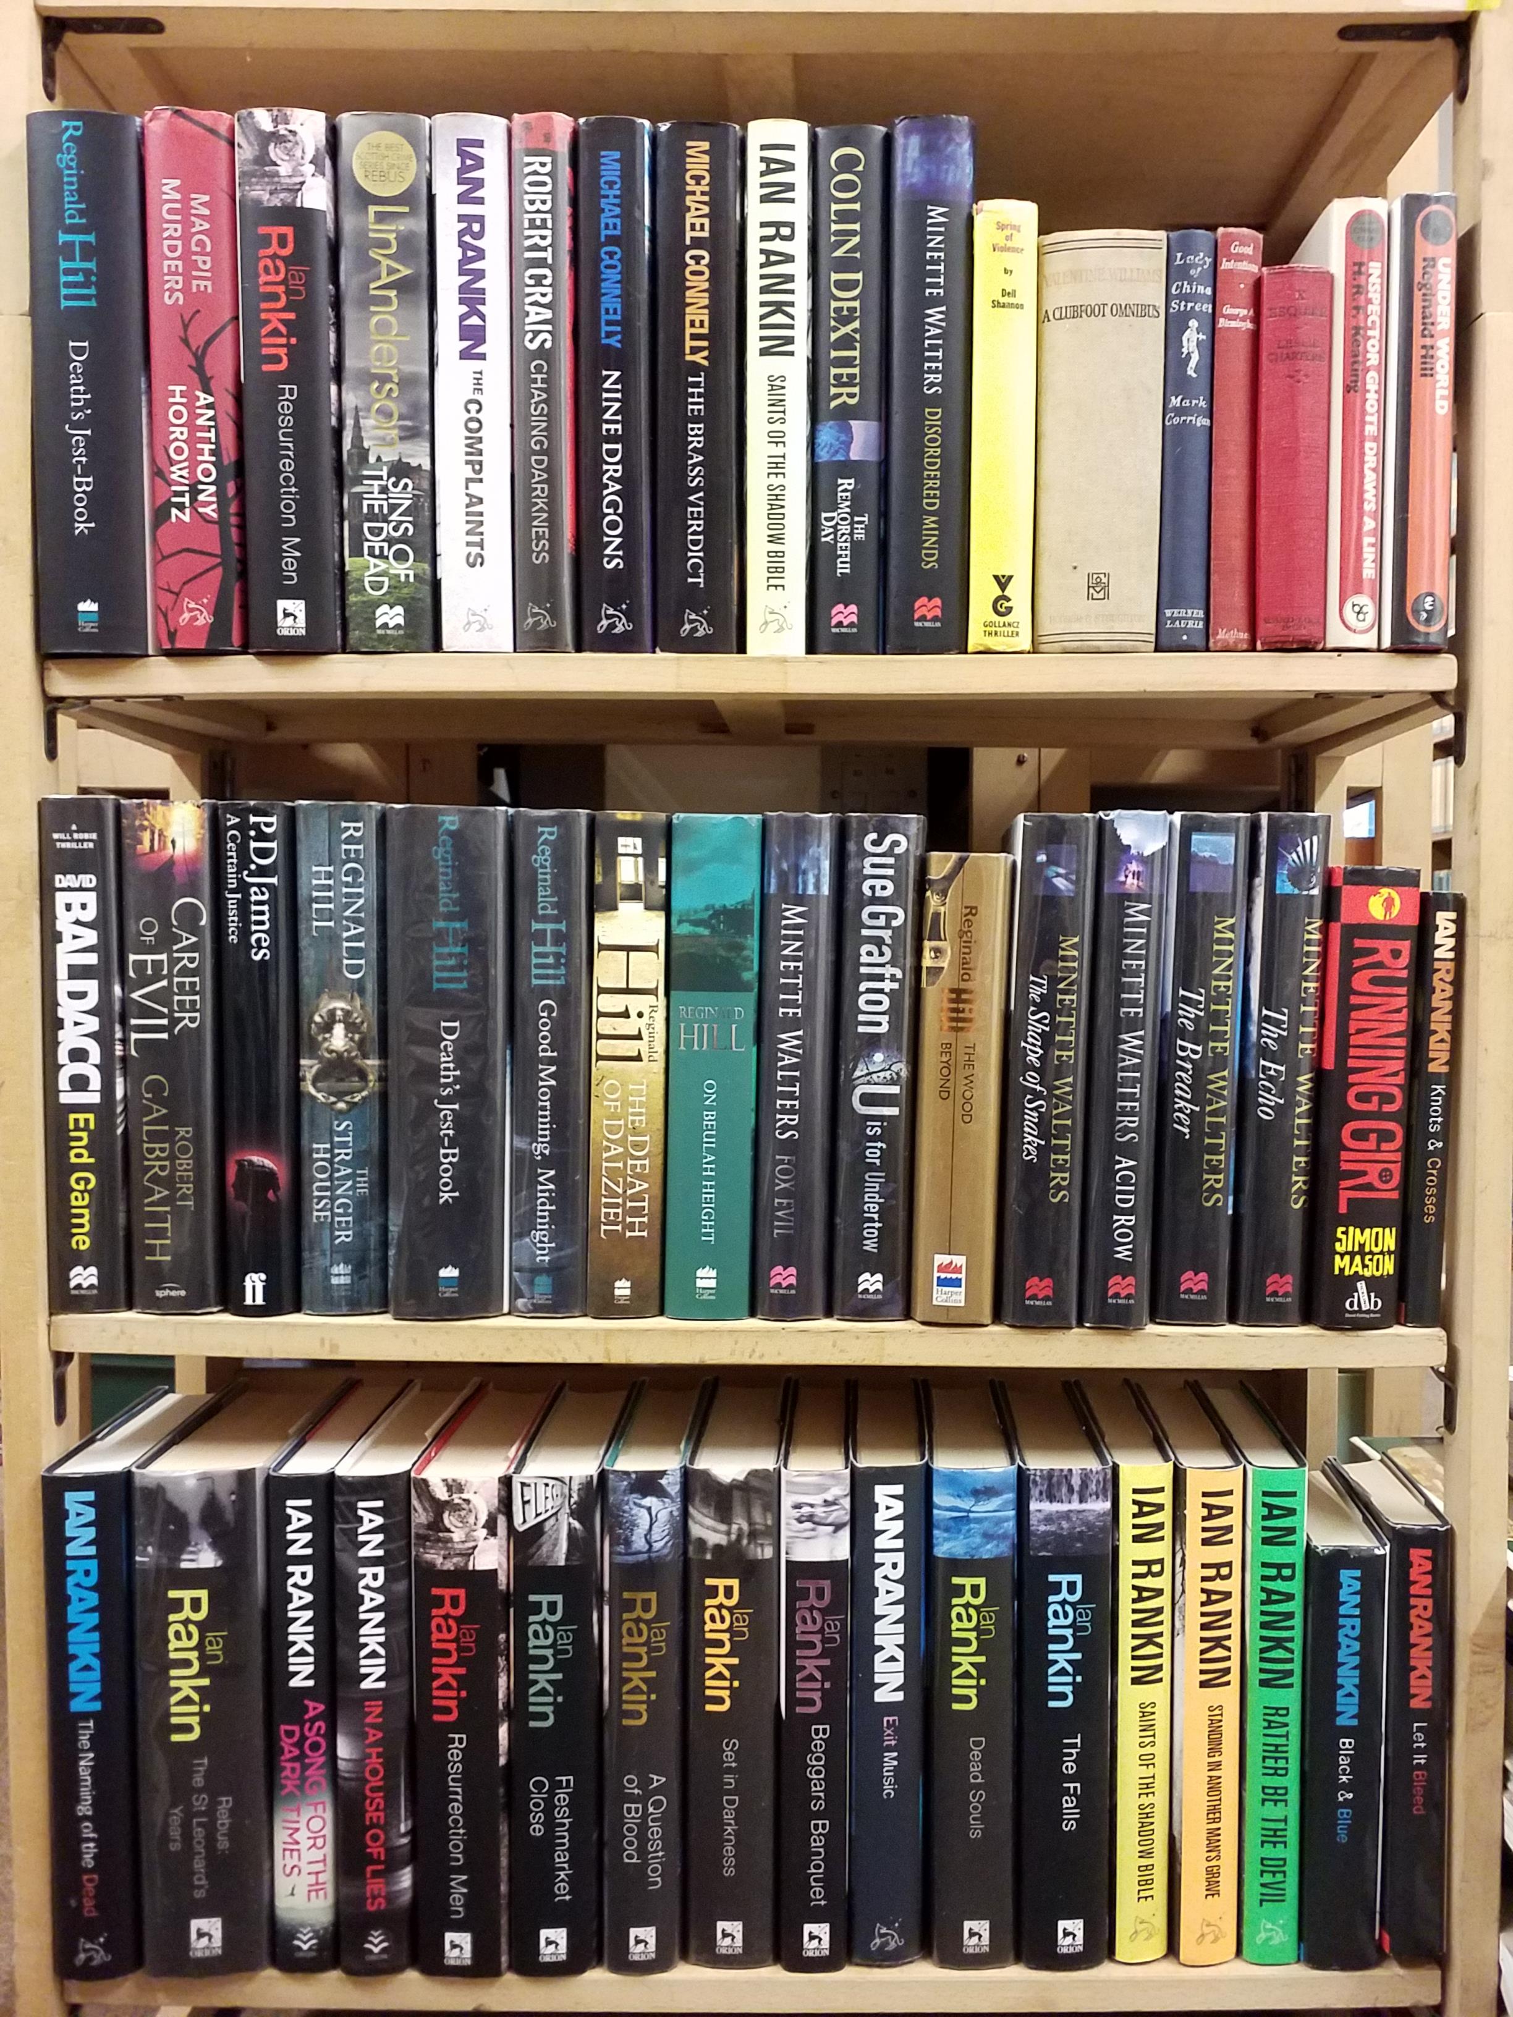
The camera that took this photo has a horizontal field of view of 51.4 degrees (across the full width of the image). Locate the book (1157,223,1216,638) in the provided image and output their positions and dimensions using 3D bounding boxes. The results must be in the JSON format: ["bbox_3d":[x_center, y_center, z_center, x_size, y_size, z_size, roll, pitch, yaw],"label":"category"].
[{"bbox_3d":[0.197,-0.259,0.778,0.024,0.188,0.128,1,2,1],"label":"book"}]

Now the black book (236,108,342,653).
[{"bbox_3d":[-0.208,-0.283,0.785,0.042,0.240,0.158,-1,2,1],"label":"black book"}]

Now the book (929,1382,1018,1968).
[{"bbox_3d":[0.110,0.334,0.823,0.041,0.240,0.158,0,2,5],"label":"book"}]

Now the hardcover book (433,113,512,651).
[{"bbox_3d":[-0.126,-0.288,0.794,0.035,0.240,0.156,0,3,2],"label":"hardcover book"}]

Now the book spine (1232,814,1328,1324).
[{"bbox_3d":[0.248,0.027,0.815,0.033,0.240,0.158,2,2,1],"label":"book spine"}]

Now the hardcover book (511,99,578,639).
[{"bbox_3d":[-0.094,-0.284,0.788,0.027,0.239,0.158,0,2,1],"label":"hardcover book"}]

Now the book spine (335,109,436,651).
[{"bbox_3d":[-0.166,-0.288,0.794,0.042,0.240,0.156,0,3,2],"label":"book spine"}]

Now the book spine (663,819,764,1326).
[{"bbox_3d":[-0.020,0.024,0.817,0.041,0.237,0.158,1,2,0],"label":"book spine"}]

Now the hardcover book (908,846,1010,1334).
[{"bbox_3d":[0.098,0.036,0.807,0.039,0.220,0.147,2,2,2],"label":"hardcover book"}]

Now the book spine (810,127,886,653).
[{"bbox_3d":[0.044,-0.284,0.797,0.033,0.237,0.157,0,2,2],"label":"book spine"}]

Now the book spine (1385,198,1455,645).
[{"bbox_3d":[0.307,-0.271,0.786,0.025,0.204,0.135,0,3,2],"label":"book spine"}]

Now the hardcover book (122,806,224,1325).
[{"bbox_3d":[-0.270,0.018,0.812,0.044,0.240,0.156,0,4,1],"label":"hardcover book"}]

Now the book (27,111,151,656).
[{"bbox_3d":[-0.297,-0.284,0.788,0.051,0.241,0.158,0,2,2],"label":"book"}]

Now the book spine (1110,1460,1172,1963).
[{"bbox_3d":[0.190,0.331,0.821,0.027,0.240,0.158,0,2,6],"label":"book spine"}]

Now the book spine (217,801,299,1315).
[{"bbox_3d":[-0.230,0.021,0.815,0.035,0.240,0.158,0,2,2],"label":"book spine"}]

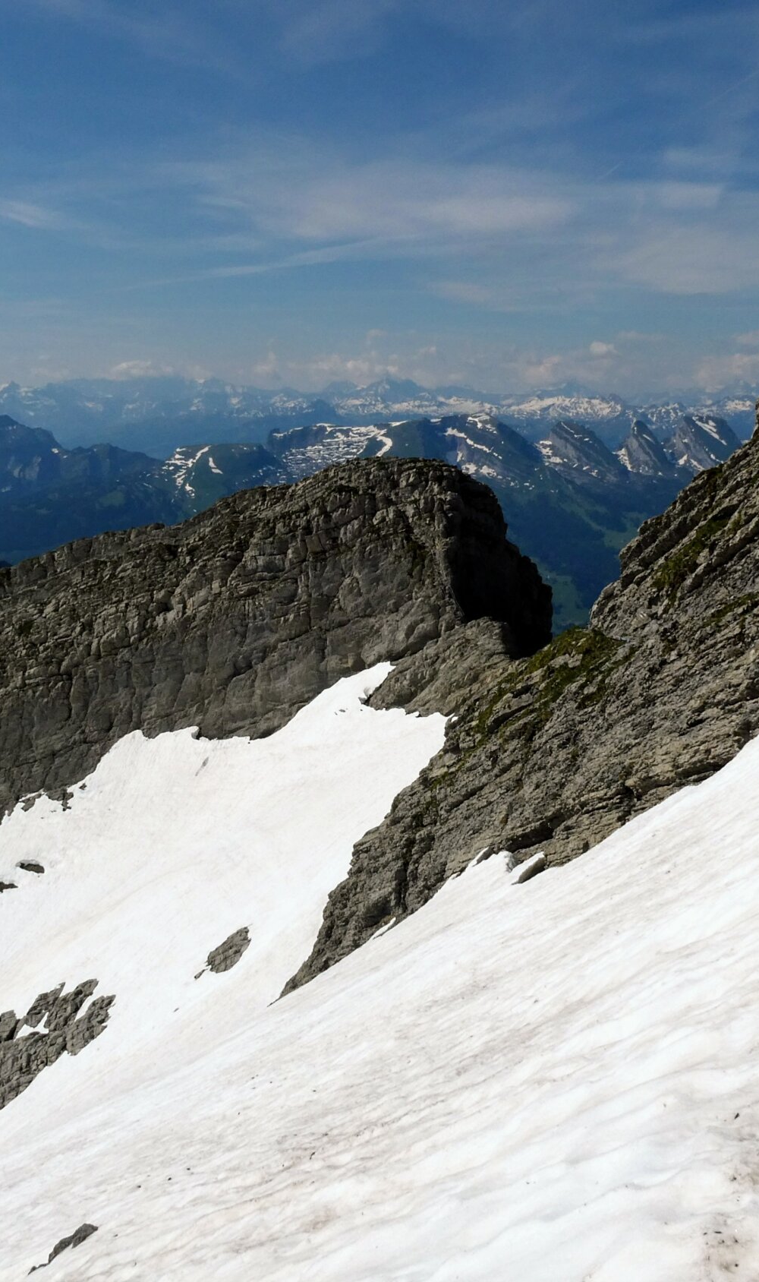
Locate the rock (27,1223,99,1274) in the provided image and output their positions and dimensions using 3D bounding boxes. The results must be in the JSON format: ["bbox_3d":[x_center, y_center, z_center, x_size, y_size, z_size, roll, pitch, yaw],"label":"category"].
[{"bbox_3d":[-2.665,5.132,10.000,0.530,0.320,0.280,-2,11,-10],"label":"rock"}]

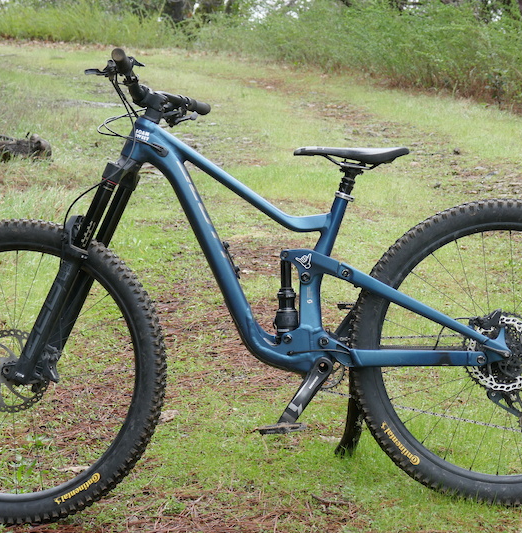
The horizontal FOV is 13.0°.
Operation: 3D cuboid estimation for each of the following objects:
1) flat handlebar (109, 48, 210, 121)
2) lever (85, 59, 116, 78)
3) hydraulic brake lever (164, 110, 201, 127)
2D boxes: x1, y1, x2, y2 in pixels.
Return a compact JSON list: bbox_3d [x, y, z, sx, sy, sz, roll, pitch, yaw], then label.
[{"bbox_3d":[-0.255,-0.420,5.518,0.090,0.075,0.790,-3,-5,13],"label":"flat handlebar"},{"bbox_3d":[-0.354,-0.449,5.260,0.085,0.048,0.125,-3,-5,13],"label":"lever"},{"bbox_3d":[-0.201,-0.378,5.785,0.085,0.048,0.125,-3,-5,13],"label":"hydraulic brake lever"}]

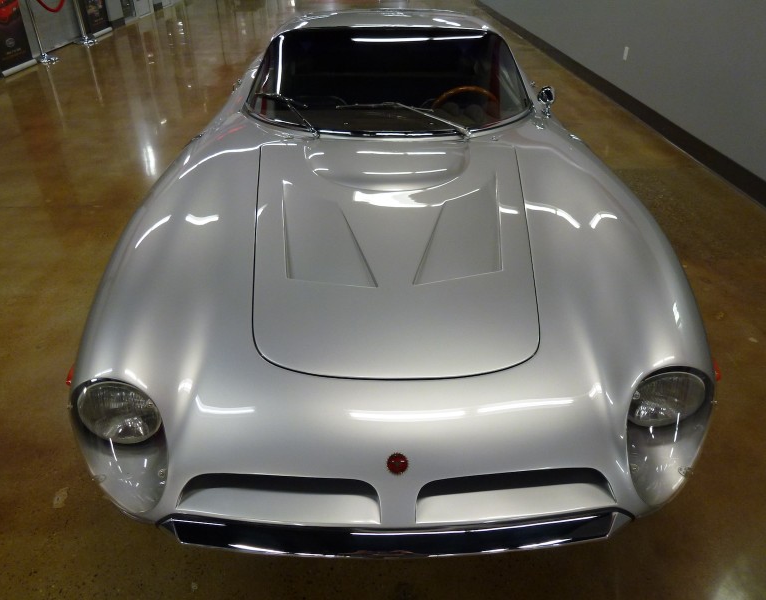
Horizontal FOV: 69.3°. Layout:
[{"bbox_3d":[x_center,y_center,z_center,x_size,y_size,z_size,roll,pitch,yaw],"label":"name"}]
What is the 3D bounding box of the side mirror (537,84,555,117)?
[{"bbox_3d":[0.750,-0.915,2.546,0.090,0.155,0.090,0,34,-2],"label":"side mirror"}]

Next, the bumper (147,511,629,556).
[{"bbox_3d":[0.037,0.499,1.254,1.086,0.100,0.120,0,34,-2],"label":"bumper"}]

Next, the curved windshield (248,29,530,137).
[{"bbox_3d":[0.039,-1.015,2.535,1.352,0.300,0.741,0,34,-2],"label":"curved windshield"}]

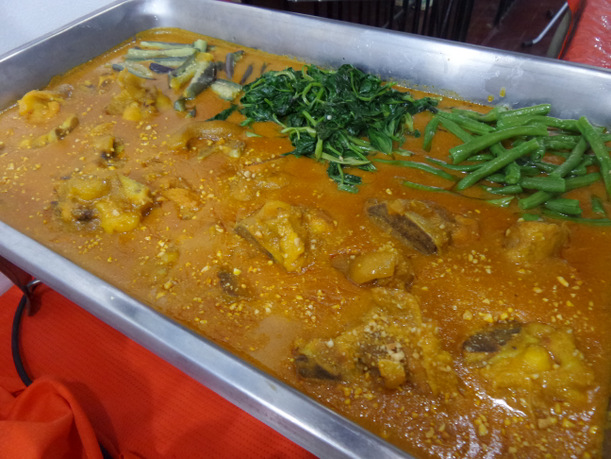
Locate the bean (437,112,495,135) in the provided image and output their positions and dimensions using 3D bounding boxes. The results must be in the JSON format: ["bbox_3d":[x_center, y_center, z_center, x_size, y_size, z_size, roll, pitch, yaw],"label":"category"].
[{"bbox_3d":[0.123,-0.084,0.327,0.049,0.007,0.008,28,56,26],"label":"bean"}]

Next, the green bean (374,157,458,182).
[{"bbox_3d":[0.078,-0.044,0.301,0.061,0.006,0.009,18,52,19],"label":"green bean"}]

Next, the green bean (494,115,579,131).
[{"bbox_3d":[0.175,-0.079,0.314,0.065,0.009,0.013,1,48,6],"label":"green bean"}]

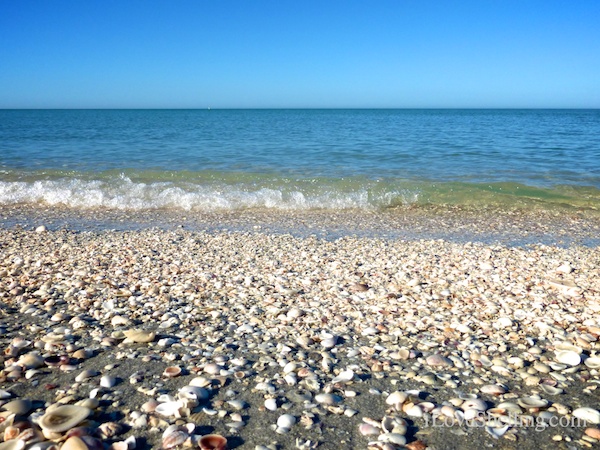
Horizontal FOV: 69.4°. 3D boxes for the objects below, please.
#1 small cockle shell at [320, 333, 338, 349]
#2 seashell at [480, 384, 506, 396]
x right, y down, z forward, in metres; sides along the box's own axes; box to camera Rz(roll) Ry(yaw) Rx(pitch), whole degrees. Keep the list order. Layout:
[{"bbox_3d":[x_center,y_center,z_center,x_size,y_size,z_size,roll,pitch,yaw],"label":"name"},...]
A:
[{"bbox_3d":[0.058,0.226,0.848,0.034,0.017,0.031,0,15,0],"label":"small cockle shell"},{"bbox_3d":[0.311,0.267,0.697,0.042,0.017,0.027,2,15,8],"label":"seashell"}]

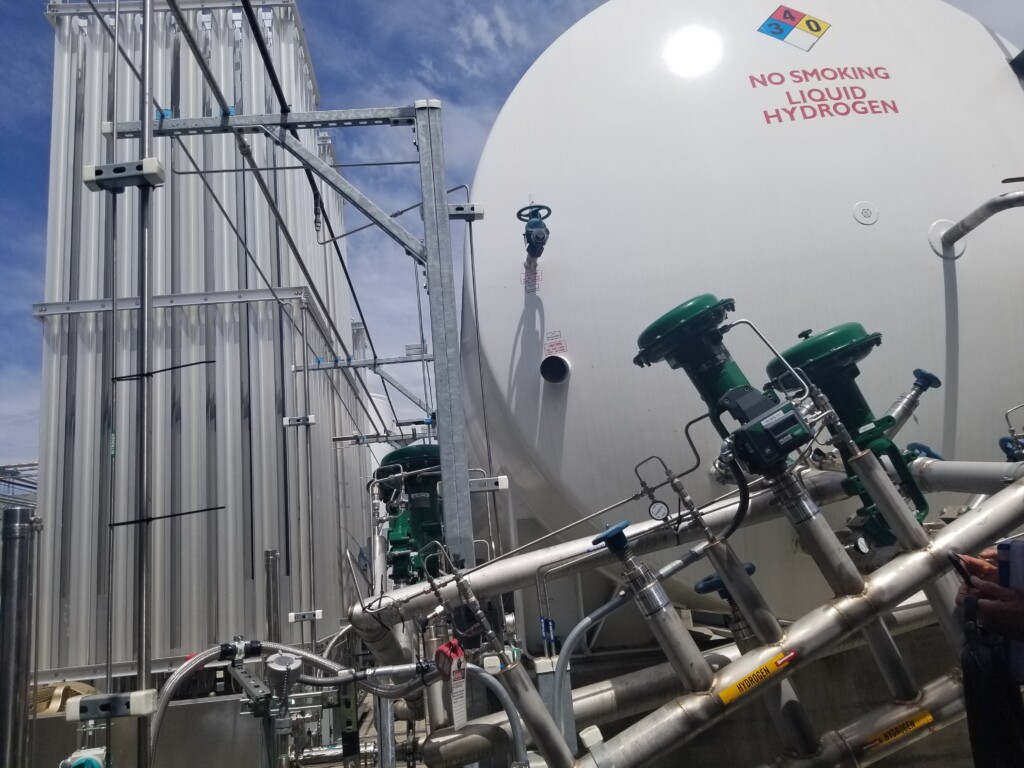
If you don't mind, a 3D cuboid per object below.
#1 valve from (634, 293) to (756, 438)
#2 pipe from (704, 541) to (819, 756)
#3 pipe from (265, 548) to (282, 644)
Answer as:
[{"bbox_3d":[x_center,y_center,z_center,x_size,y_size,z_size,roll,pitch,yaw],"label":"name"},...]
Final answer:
[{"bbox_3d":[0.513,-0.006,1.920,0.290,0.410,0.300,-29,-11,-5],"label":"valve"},{"bbox_3d":[0.585,0.610,1.790,0.085,0.500,0.074,-24,-12,9],"label":"pipe"},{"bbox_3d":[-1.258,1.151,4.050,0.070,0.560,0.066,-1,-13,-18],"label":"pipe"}]

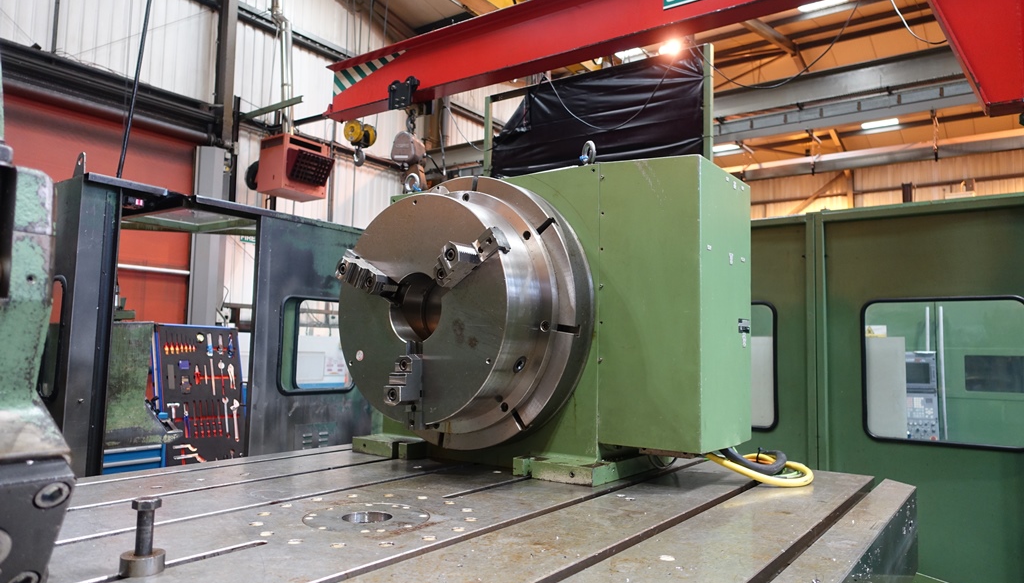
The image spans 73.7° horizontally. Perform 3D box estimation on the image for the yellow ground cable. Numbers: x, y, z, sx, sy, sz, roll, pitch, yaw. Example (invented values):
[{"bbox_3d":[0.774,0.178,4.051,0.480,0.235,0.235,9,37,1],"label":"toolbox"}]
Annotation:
[{"bbox_3d":[0.653,0.452,1.783,0.382,0.086,0.213,6,-7,-42],"label":"yellow ground cable"}]

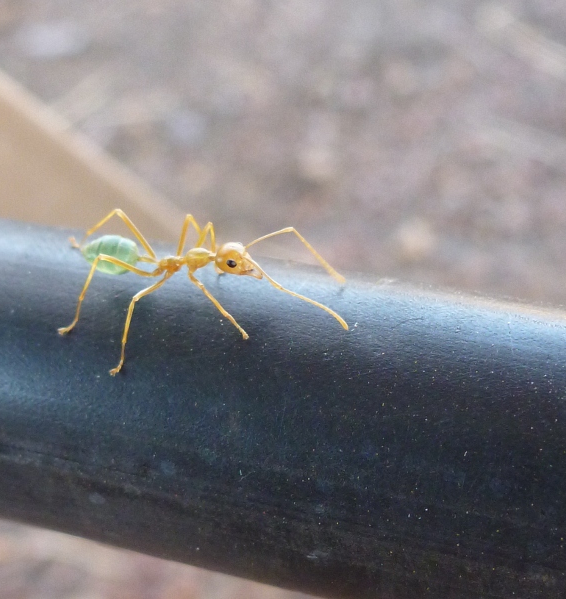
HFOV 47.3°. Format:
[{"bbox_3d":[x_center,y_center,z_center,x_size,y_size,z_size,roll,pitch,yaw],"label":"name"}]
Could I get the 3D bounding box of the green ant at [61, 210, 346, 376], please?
[{"bbox_3d":[-0.005,-0.001,0.033,0.017,0.005,0.008,9,47,10],"label":"green ant"}]

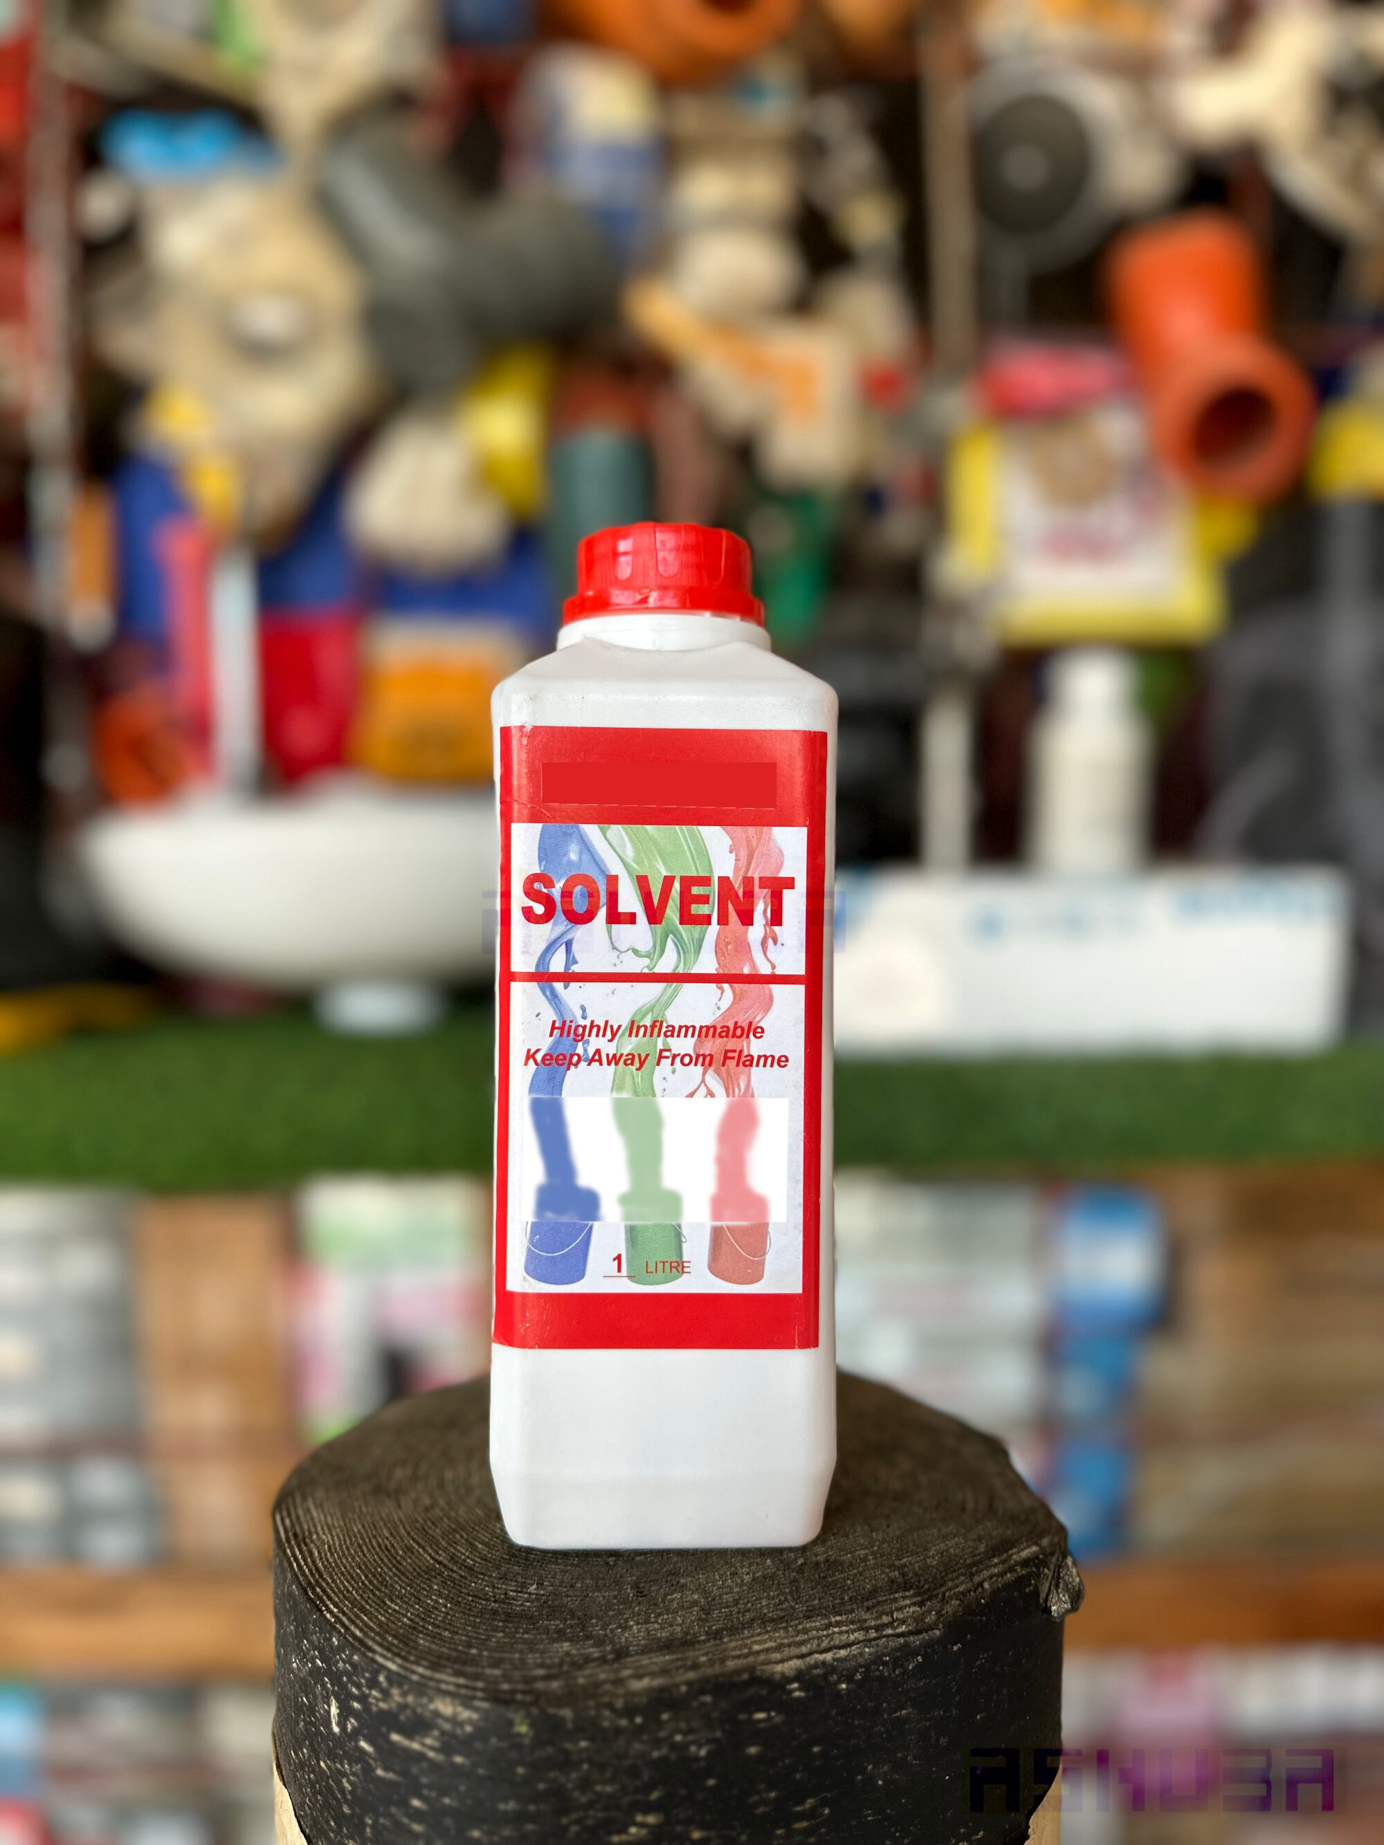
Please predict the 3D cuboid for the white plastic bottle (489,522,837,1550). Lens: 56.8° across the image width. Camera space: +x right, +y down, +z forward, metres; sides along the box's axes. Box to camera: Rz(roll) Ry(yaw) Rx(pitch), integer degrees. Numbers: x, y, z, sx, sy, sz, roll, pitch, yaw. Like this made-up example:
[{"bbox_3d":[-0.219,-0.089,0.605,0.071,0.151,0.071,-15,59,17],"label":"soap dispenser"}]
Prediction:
[{"bbox_3d":[-0.007,0.023,0.323,0.078,0.234,0.078,0,1,-1],"label":"white plastic bottle"}]

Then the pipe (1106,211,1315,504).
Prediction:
[{"bbox_3d":[0.412,-0.443,1.030,0.128,0.205,0.172,0,1,-2],"label":"pipe"}]

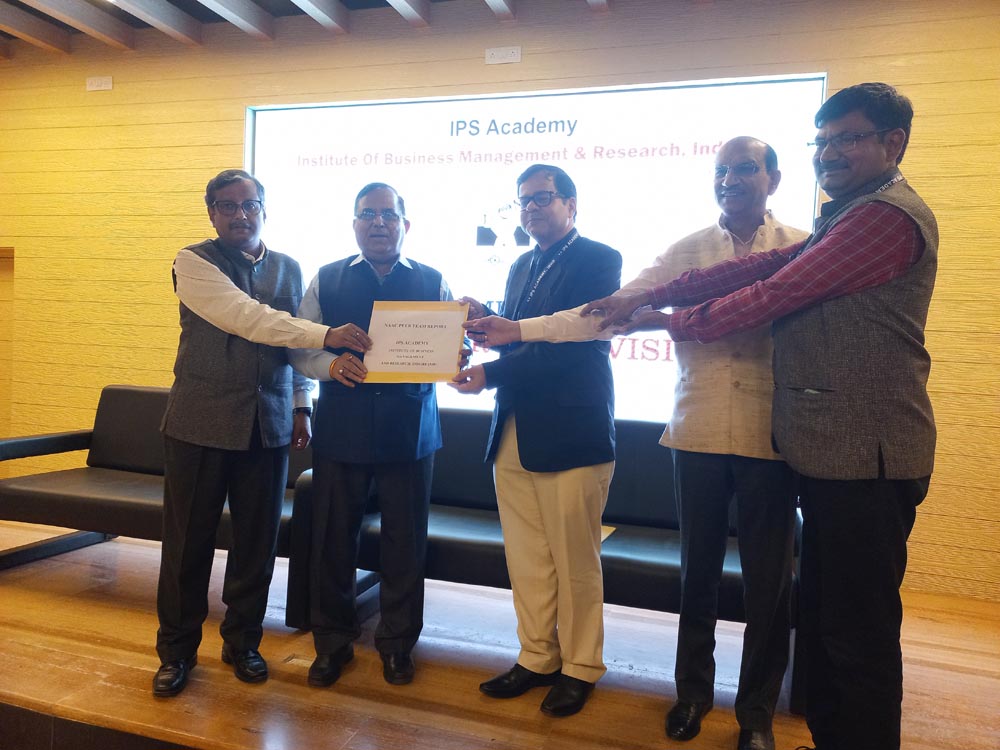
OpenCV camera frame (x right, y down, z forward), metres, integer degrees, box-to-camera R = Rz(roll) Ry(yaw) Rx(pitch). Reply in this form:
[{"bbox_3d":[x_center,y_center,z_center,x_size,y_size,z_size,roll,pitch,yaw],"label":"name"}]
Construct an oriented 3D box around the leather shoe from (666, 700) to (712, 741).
[{"bbox_3d":[0.594,1.019,2.238,0.103,0.105,0.285,4,2,32],"label":"leather shoe"}]

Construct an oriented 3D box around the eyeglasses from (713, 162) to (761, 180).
[{"bbox_3d":[0.703,-0.580,2.085,0.140,0.042,0.140,6,5,43],"label":"eyeglasses"}]

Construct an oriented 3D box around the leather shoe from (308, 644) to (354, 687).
[{"bbox_3d":[-0.571,0.955,2.483,0.104,0.105,0.285,3,2,9],"label":"leather shoe"}]

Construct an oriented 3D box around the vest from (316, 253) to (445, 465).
[{"bbox_3d":[-0.398,-0.067,2.360,0.450,0.670,0.310,2,4,-9],"label":"vest"}]

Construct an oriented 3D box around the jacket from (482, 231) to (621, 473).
[{"bbox_3d":[0.148,-0.089,2.250,0.475,0.735,0.430,6,5,43],"label":"jacket"}]

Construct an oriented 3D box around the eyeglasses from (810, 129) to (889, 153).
[{"bbox_3d":[0.812,-0.537,1.656,0.145,0.048,0.143,-12,9,-27],"label":"eyeglasses"}]

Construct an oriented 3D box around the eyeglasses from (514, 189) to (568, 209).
[{"bbox_3d":[0.148,-0.536,2.240,0.141,0.045,0.145,4,2,34],"label":"eyeglasses"}]

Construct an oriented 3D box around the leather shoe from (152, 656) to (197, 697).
[{"bbox_3d":[-1.053,0.940,2.378,0.105,0.105,0.280,2,4,-4],"label":"leather shoe"}]

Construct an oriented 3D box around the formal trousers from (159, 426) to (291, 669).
[{"bbox_3d":[-0.940,0.467,2.430,0.410,0.940,0.310,2,2,-22],"label":"formal trousers"}]

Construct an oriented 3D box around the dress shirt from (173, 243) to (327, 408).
[{"bbox_3d":[-0.745,-0.122,2.235,0.470,0.580,0.460,0,4,-34],"label":"dress shirt"}]

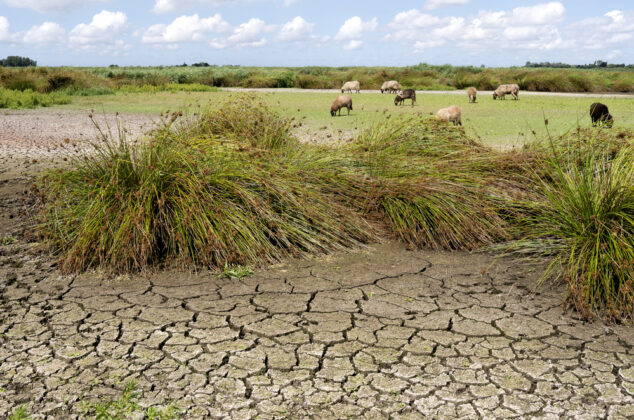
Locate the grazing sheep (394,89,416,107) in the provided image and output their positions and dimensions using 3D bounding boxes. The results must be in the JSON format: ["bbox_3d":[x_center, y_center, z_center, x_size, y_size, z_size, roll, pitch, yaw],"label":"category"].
[{"bbox_3d":[3.803,-4.794,27.019,1.000,0.680,0.380,5,13,19],"label":"grazing sheep"}]

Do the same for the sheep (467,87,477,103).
[{"bbox_3d":[7.275,-5.388,29.658,0.400,0.680,1.050,1,13,5],"label":"sheep"}]

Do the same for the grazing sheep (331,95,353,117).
[{"bbox_3d":[0.834,-3.536,21.455,0.380,0.670,1.000,11,16,39],"label":"grazing sheep"}]

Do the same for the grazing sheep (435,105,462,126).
[{"bbox_3d":[3.278,-2.326,16.063,1.000,0.680,0.400,-11,17,-39],"label":"grazing sheep"}]

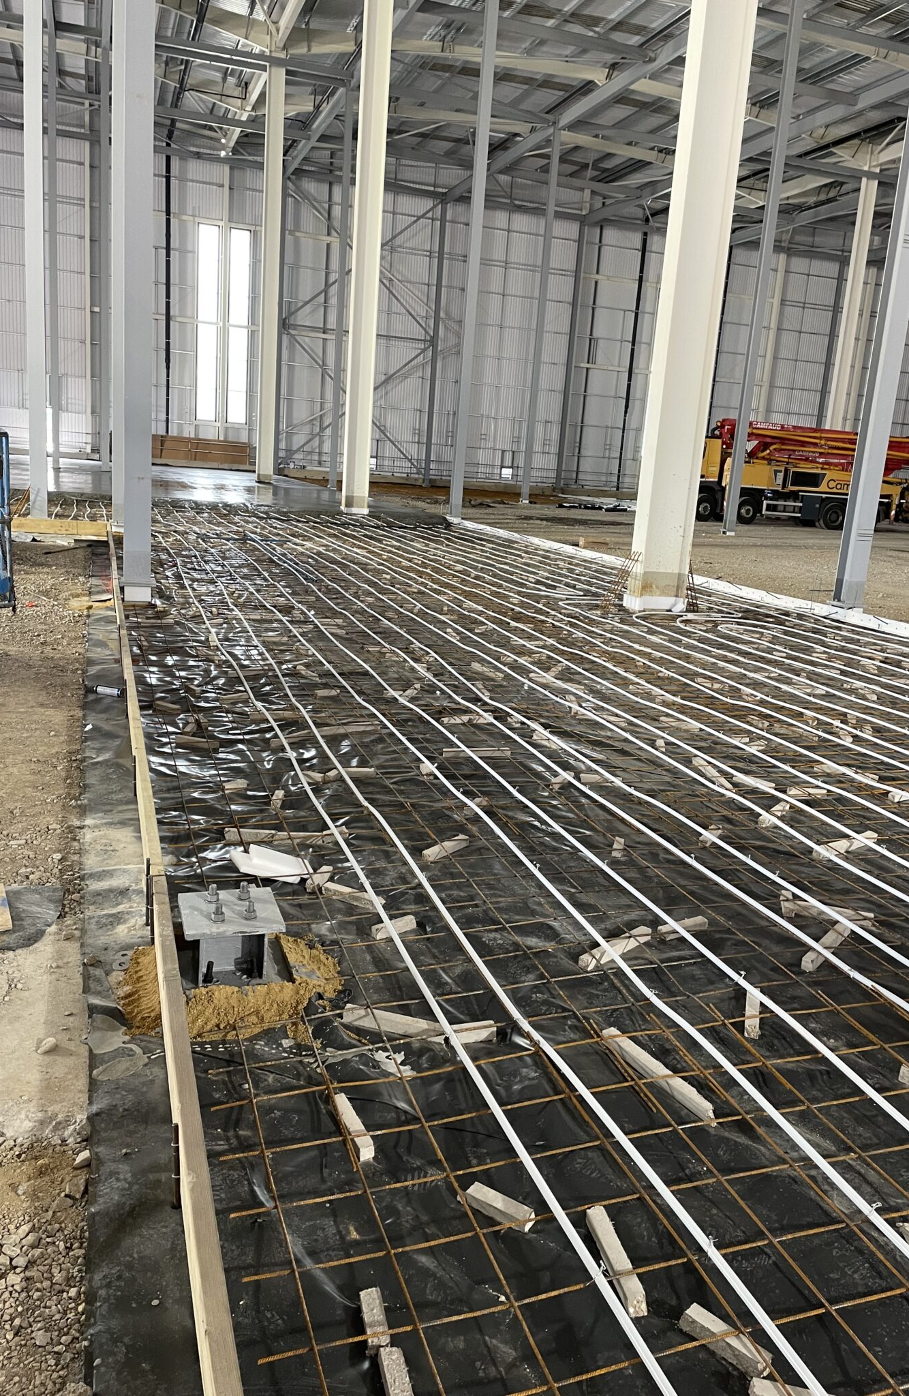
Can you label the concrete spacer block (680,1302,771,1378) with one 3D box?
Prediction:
[{"bbox_3d":[0.534,1.261,2.058,0.040,0.036,0.172,-9,18,-44],"label":"concrete spacer block"}]

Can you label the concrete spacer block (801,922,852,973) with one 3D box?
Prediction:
[{"bbox_3d":[1.339,0.893,3.771,0.041,0.037,0.370,13,16,36],"label":"concrete spacer block"}]

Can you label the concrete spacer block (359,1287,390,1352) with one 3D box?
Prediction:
[{"bbox_3d":[-0.159,1.234,2.075,0.041,0.031,0.135,0,13,-13],"label":"concrete spacer block"}]

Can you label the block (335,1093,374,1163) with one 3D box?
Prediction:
[{"bbox_3d":[-0.259,1.087,2.665,0.037,0.036,0.232,-2,14,-23],"label":"block"}]

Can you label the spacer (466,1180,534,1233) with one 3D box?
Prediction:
[{"bbox_3d":[0.100,1.165,2.407,0.168,0.033,0.043,11,15,32],"label":"spacer"}]

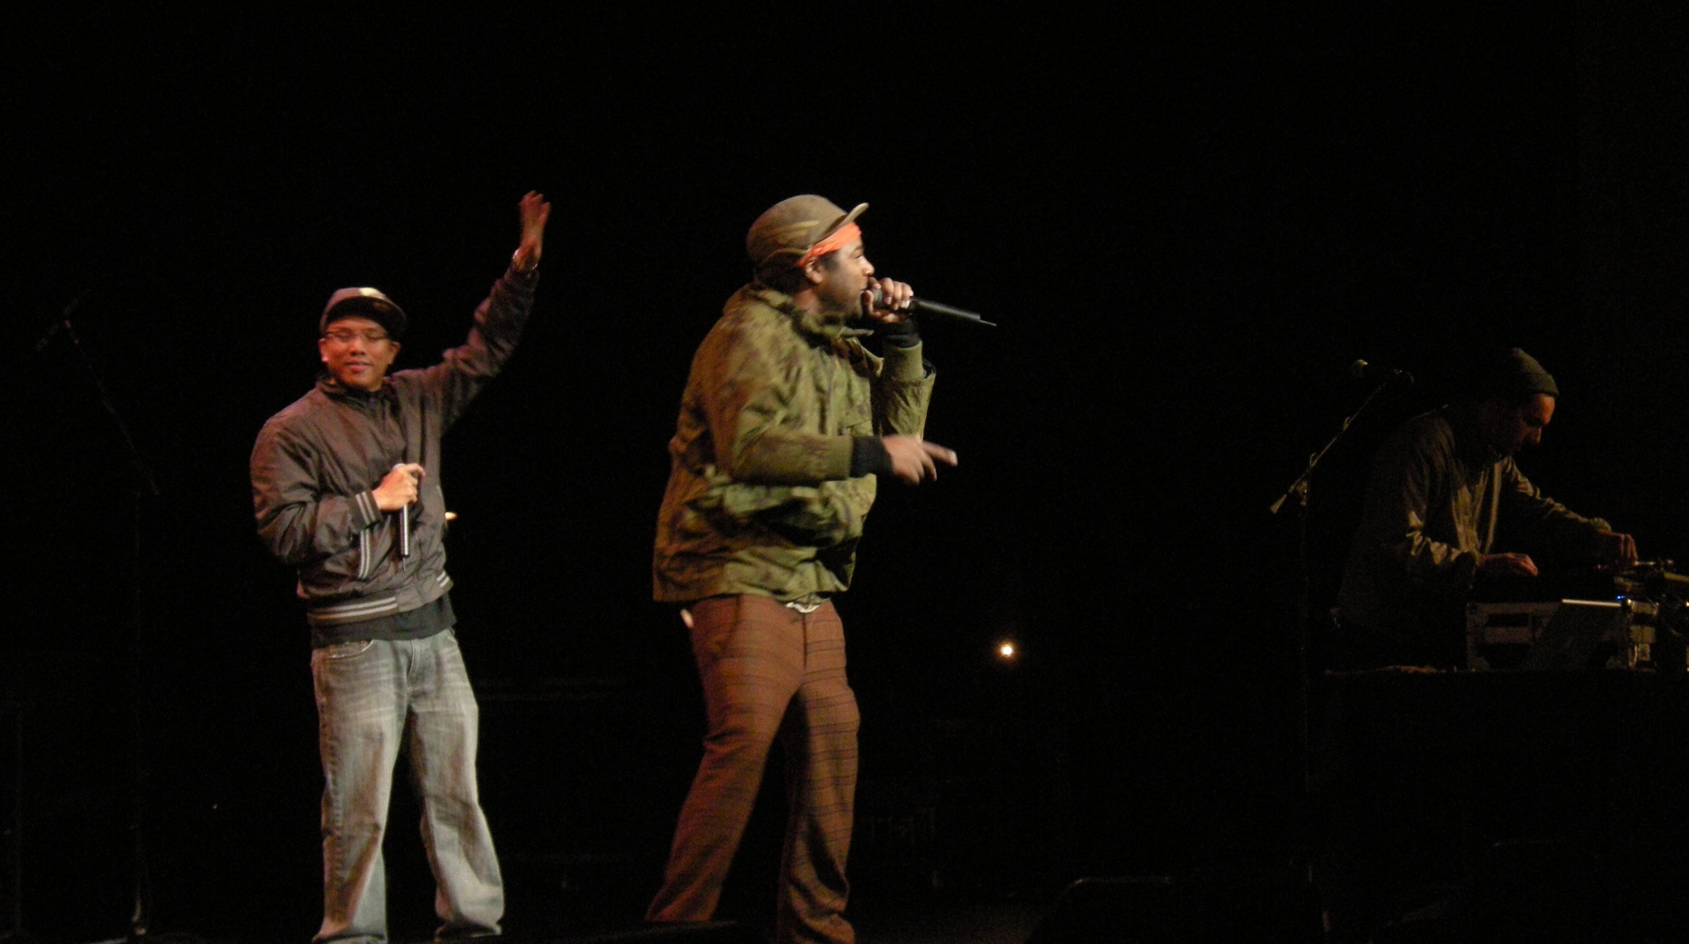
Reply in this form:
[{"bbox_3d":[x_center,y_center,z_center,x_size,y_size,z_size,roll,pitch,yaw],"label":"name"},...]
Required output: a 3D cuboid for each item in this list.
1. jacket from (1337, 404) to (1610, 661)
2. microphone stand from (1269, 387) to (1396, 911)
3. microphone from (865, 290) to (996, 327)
[{"bbox_3d":[1.693,0.154,10.261,0.620,0.677,0.550,-2,-4,28],"label":"jacket"},{"bbox_3d":[1.235,0.503,9.788,0.500,1.505,0.550,0,-4,0],"label":"microphone stand"},{"bbox_3d":[0.184,-0.346,8.150,0.280,0.052,0.052,11,0,0],"label":"microphone"}]

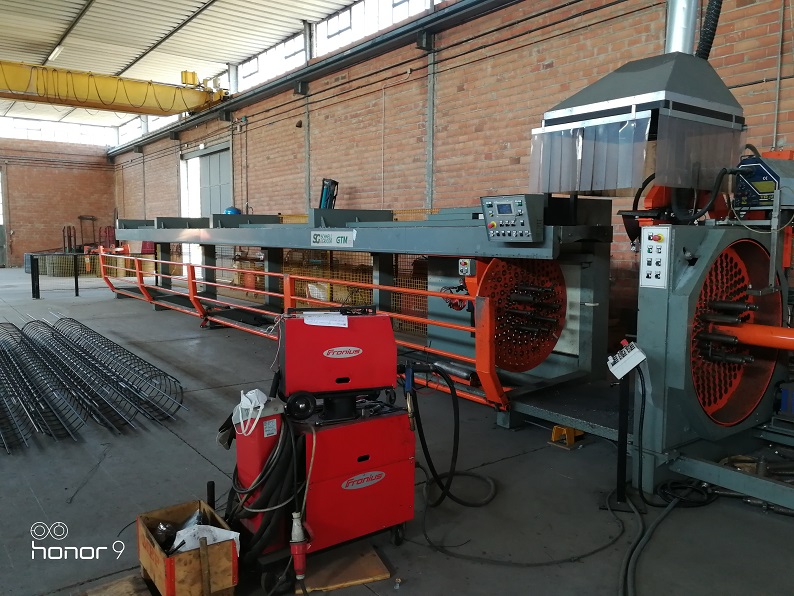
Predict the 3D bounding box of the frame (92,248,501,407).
[{"bbox_3d":[-3.132,-0.074,10.108,0.440,1.030,12.900,-5,8,-37],"label":"frame"}]

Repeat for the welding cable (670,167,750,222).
[{"bbox_3d":[2.188,-0.725,4.423,0.250,0.420,0.550,-5,8,-37],"label":"welding cable"}]

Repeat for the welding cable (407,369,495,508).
[{"bbox_3d":[0.279,0.789,3.792,0.760,0.940,0.500,-4,7,-34],"label":"welding cable"}]

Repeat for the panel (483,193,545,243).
[{"bbox_3d":[0.913,-0.630,4.932,0.210,0.360,0.465,-5,8,-37],"label":"panel"}]

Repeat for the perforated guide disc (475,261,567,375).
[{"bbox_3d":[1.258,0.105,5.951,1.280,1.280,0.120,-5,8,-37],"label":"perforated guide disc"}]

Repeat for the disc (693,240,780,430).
[{"bbox_3d":[2.386,0.250,4.517,1.370,1.370,0.260,-5,8,-37],"label":"disc"}]

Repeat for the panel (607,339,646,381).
[{"bbox_3d":[1.381,0.375,3.728,0.082,0.199,0.094,41,22,-13],"label":"panel"}]

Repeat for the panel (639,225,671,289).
[{"bbox_3d":[1.593,-0.252,3.790,0.060,0.385,0.190,-5,8,-37],"label":"panel"}]

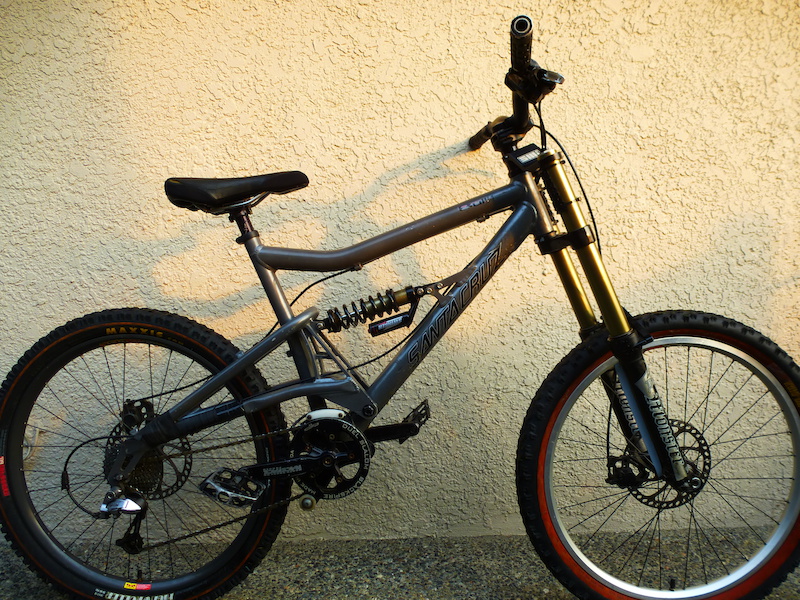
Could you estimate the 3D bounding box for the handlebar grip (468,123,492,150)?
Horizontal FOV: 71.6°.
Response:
[{"bbox_3d":[0.206,-0.417,1.420,0.032,0.032,0.130,0,1,-10],"label":"handlebar grip"}]

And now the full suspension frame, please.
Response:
[{"bbox_3d":[-0.003,0.052,1.163,1.170,0.700,0.200,0,3,1],"label":"full suspension frame"}]

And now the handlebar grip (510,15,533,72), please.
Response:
[{"bbox_3d":[0.189,-0.394,0.860,0.033,0.033,0.135,0,-2,12],"label":"handlebar grip"}]

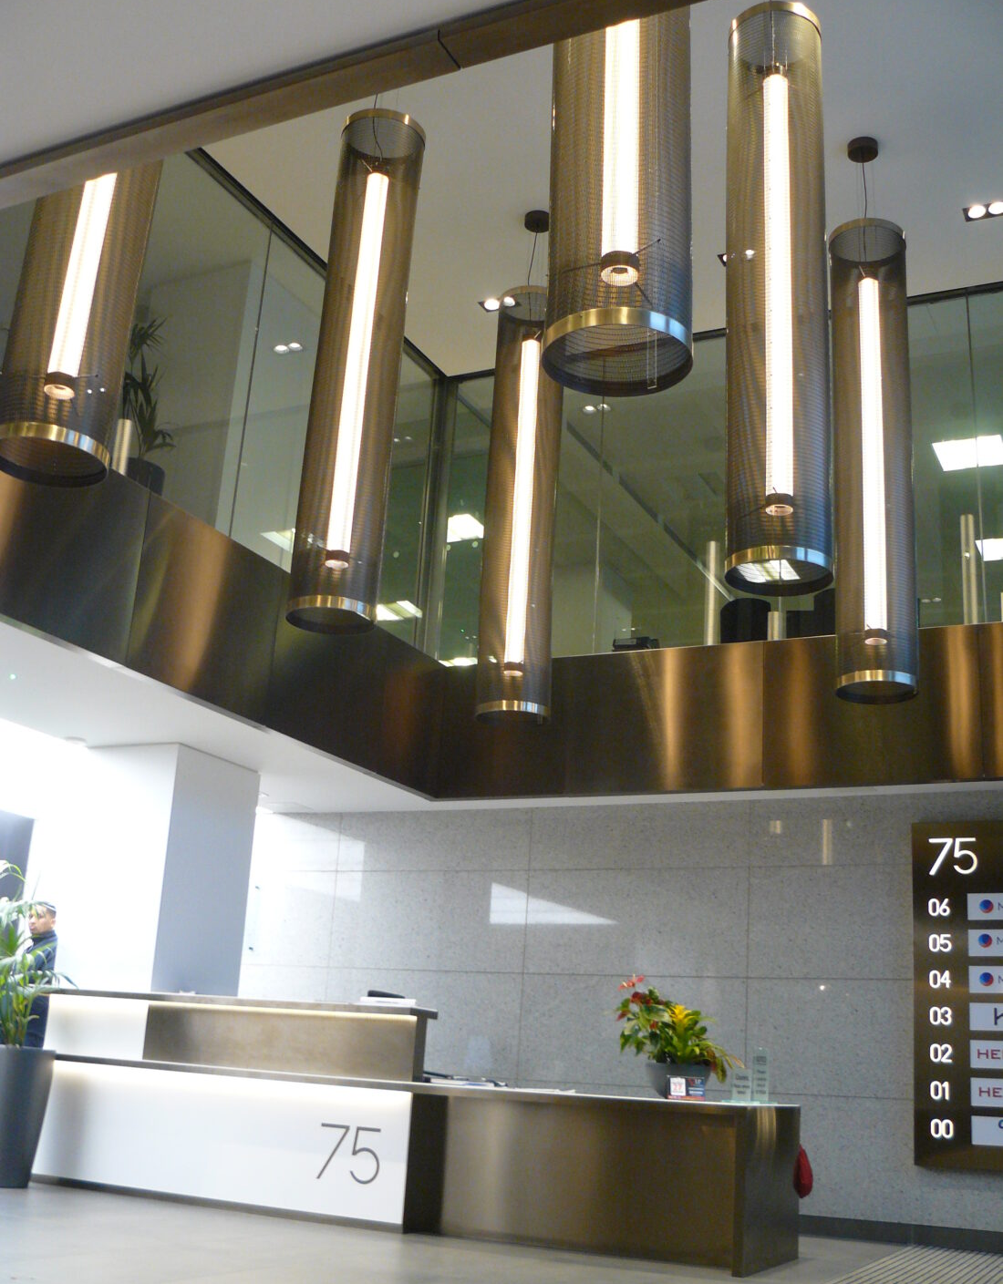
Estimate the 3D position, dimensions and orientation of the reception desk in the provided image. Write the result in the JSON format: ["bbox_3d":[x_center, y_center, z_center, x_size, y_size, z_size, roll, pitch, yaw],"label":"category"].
[{"bbox_3d":[-0.647,2.483,7.307,4.291,1.112,0.991,-5,-20,25],"label":"reception desk"}]

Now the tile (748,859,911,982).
[{"bbox_3d":[2.204,1.670,8.293,1.530,0.691,0.030,-5,-20,26],"label":"tile"}]

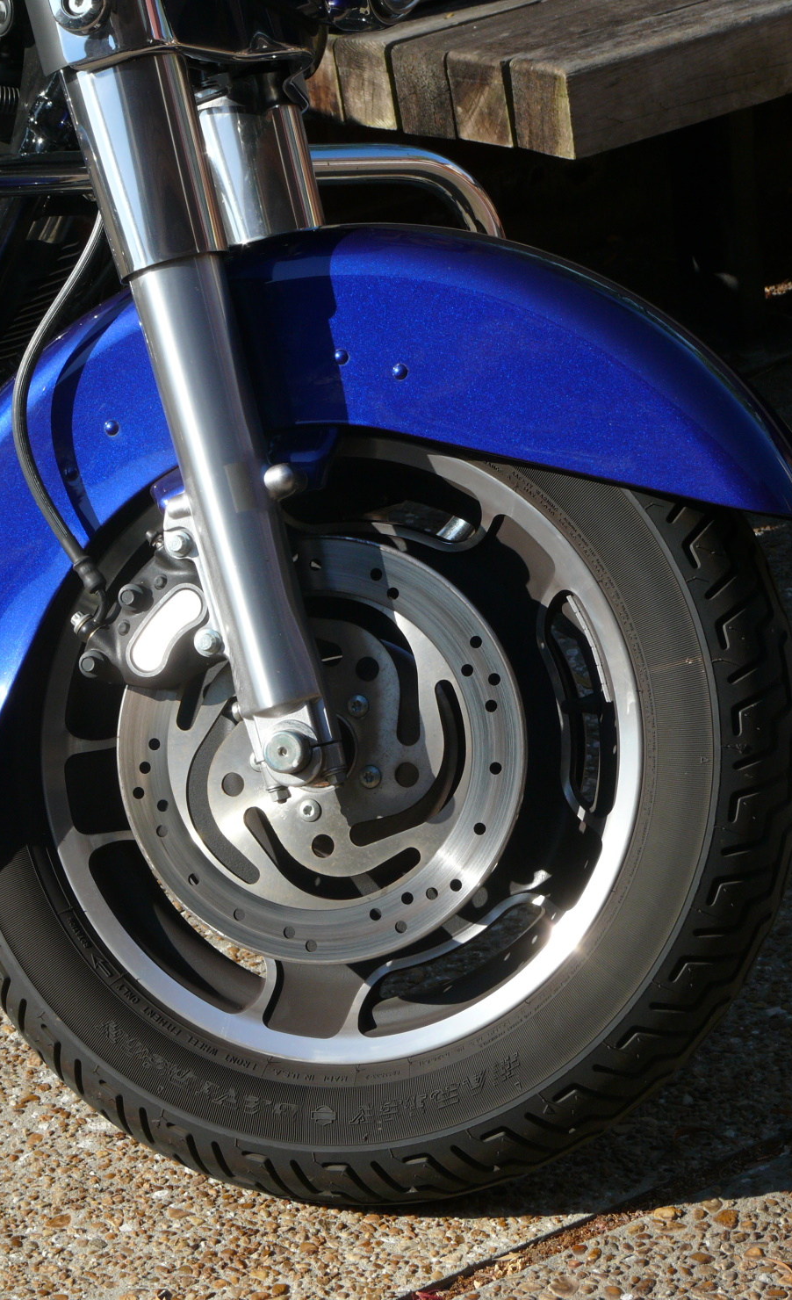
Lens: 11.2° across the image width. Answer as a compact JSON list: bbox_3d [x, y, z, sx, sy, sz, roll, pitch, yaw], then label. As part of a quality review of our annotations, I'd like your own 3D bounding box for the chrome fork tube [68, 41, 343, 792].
[{"bbox_3d":[-0.123,-0.156,2.728,0.084,0.504,0.084,-16,-5,15],"label":"chrome fork tube"}]

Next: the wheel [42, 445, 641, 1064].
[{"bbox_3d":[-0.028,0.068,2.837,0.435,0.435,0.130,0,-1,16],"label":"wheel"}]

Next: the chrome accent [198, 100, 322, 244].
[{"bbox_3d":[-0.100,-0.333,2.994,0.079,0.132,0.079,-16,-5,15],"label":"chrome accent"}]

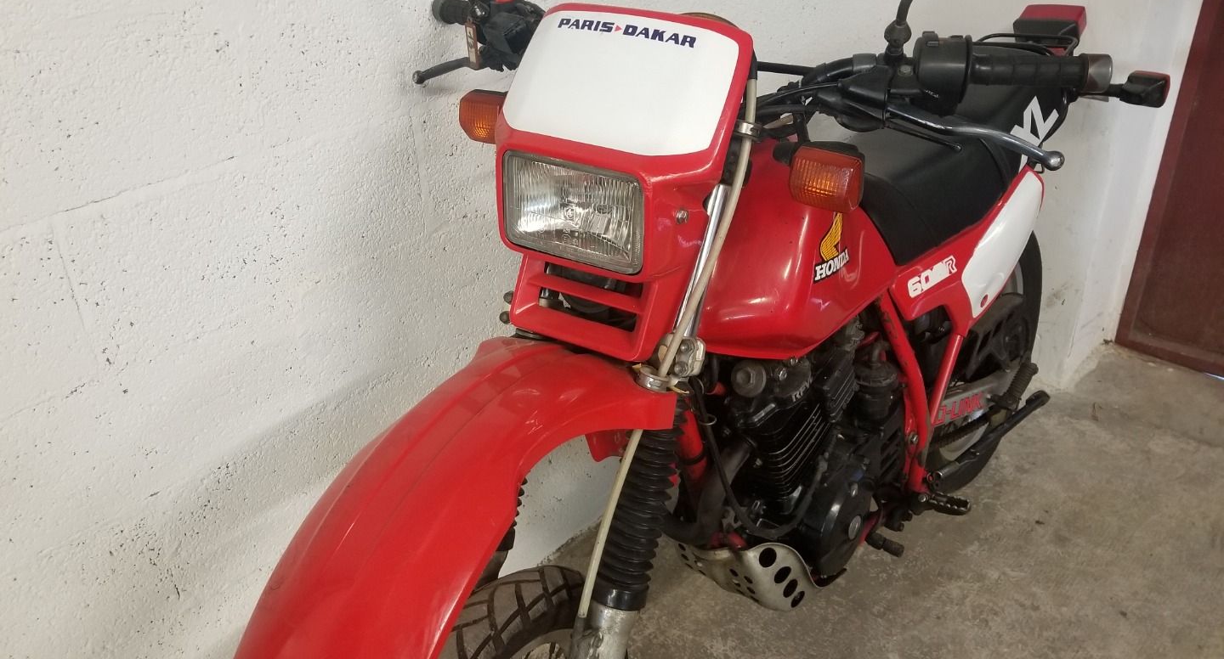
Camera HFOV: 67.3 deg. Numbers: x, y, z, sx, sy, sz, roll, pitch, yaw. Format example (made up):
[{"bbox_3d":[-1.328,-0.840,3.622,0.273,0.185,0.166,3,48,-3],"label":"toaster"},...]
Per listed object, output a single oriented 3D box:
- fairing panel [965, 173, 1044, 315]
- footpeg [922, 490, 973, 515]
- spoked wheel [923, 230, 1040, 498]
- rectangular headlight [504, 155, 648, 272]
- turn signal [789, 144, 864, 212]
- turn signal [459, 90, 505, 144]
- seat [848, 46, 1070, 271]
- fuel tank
[{"bbox_3d":[0.679,-0.156,1.580,0.045,0.195,0.330,16,34,39],"label":"fairing panel"},{"bbox_3d":[0.552,0.281,1.513,0.085,0.032,0.045,16,34,39],"label":"footpeg"},{"bbox_3d":[0.766,0.045,1.982,0.125,0.640,0.640,16,34,39],"label":"spoked wheel"},{"bbox_3d":[-0.026,-0.129,0.949,0.168,0.104,0.080,15,29,27],"label":"rectangular headlight"},{"bbox_3d":[0.218,-0.153,0.934,0.070,0.057,0.055,15,34,27],"label":"turn signal"},{"bbox_3d":[-0.149,-0.259,1.119,0.070,0.057,0.055,15,34,27],"label":"turn signal"},{"bbox_3d":[0.579,-0.329,1.631,0.245,0.200,0.780,16,34,39],"label":"seat"},{"bbox_3d":[0.194,-0.150,1.239,0.290,0.270,0.480,16,34,39],"label":"fuel tank"}]

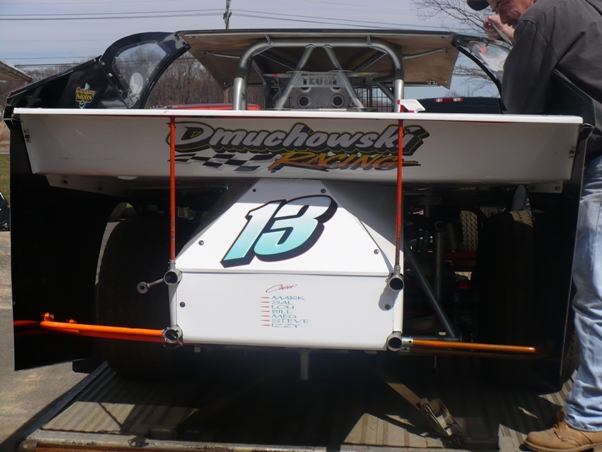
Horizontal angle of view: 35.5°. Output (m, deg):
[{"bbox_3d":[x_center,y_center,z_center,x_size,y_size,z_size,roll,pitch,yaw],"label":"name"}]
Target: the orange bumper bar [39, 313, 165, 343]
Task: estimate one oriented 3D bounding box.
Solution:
[{"bbox_3d":[-0.661,0.344,3.123,0.415,0.080,0.085,1,7,5],"label":"orange bumper bar"}]

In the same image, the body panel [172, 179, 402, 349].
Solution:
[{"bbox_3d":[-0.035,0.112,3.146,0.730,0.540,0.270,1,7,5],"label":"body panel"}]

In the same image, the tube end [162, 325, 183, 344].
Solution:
[{"bbox_3d":[-0.414,0.351,3.075,0.057,0.057,0.060,1,7,5],"label":"tube end"}]

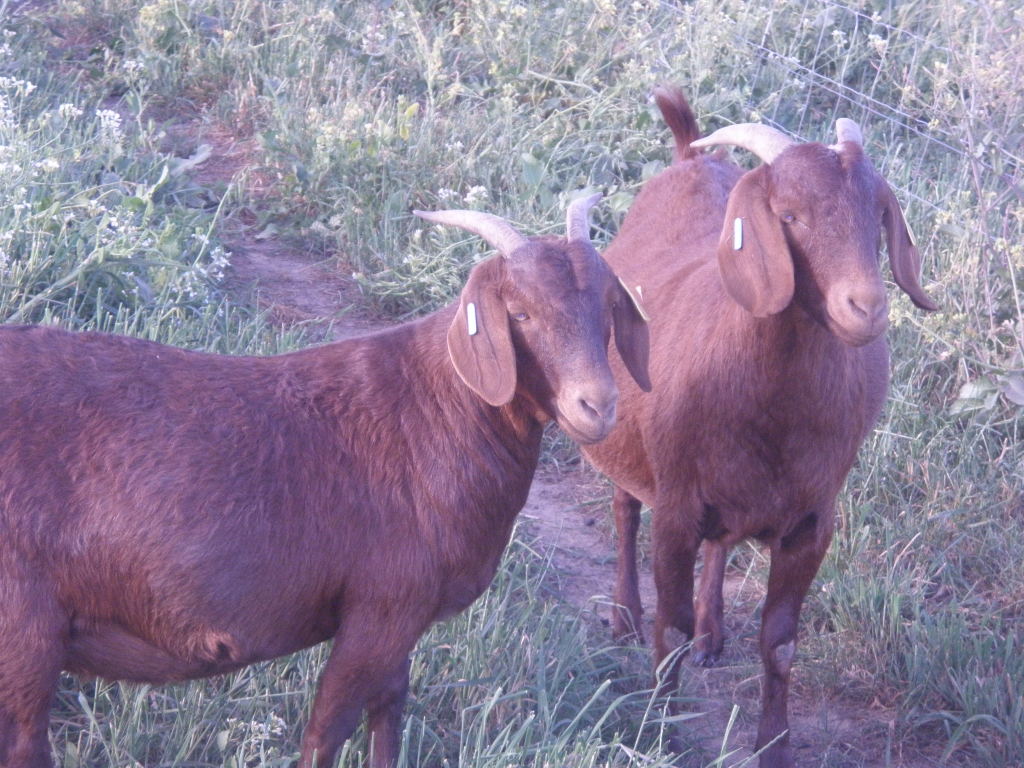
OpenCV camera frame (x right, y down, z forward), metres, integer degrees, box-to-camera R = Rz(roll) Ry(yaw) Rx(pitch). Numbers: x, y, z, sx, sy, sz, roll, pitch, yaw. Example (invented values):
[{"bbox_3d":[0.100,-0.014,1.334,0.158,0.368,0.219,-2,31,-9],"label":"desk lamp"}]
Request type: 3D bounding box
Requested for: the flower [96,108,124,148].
[{"bbox_3d":[-0.869,-0.553,7.300,0.060,0.074,0.055,0,13,0],"label":"flower"}]

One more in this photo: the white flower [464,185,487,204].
[{"bbox_3d":[-0.073,-0.388,6.900,0.049,0.034,0.045,0,13,0],"label":"white flower"}]

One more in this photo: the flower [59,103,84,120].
[{"bbox_3d":[-0.967,-0.598,7.400,0.056,0.032,0.050,0,13,0],"label":"flower"}]

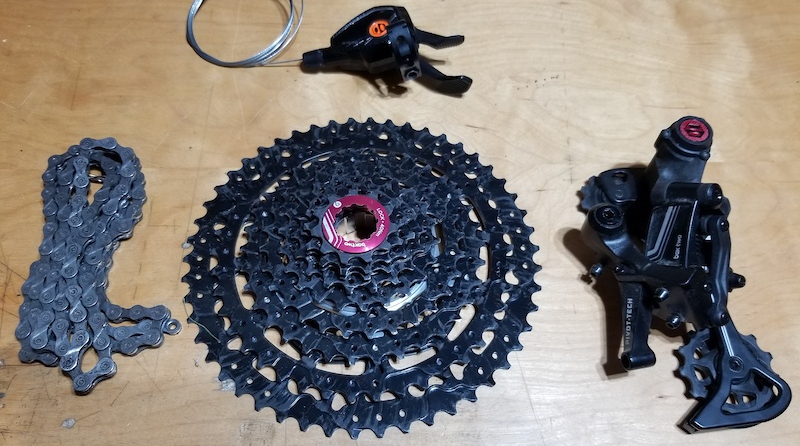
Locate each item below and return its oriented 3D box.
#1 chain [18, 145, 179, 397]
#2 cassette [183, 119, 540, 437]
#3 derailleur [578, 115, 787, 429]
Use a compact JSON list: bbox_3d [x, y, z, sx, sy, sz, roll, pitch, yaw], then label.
[{"bbox_3d":[-0.165,0.019,0.330,0.080,0.025,0.150,-10,60,-7],"label":"chain"},{"bbox_3d":[-0.021,0.009,0.334,0.206,0.037,0.206,1,59,-1],"label":"cassette"},{"bbox_3d":[0.145,0.024,0.317,0.082,0.060,0.160,-7,60,-6],"label":"derailleur"}]

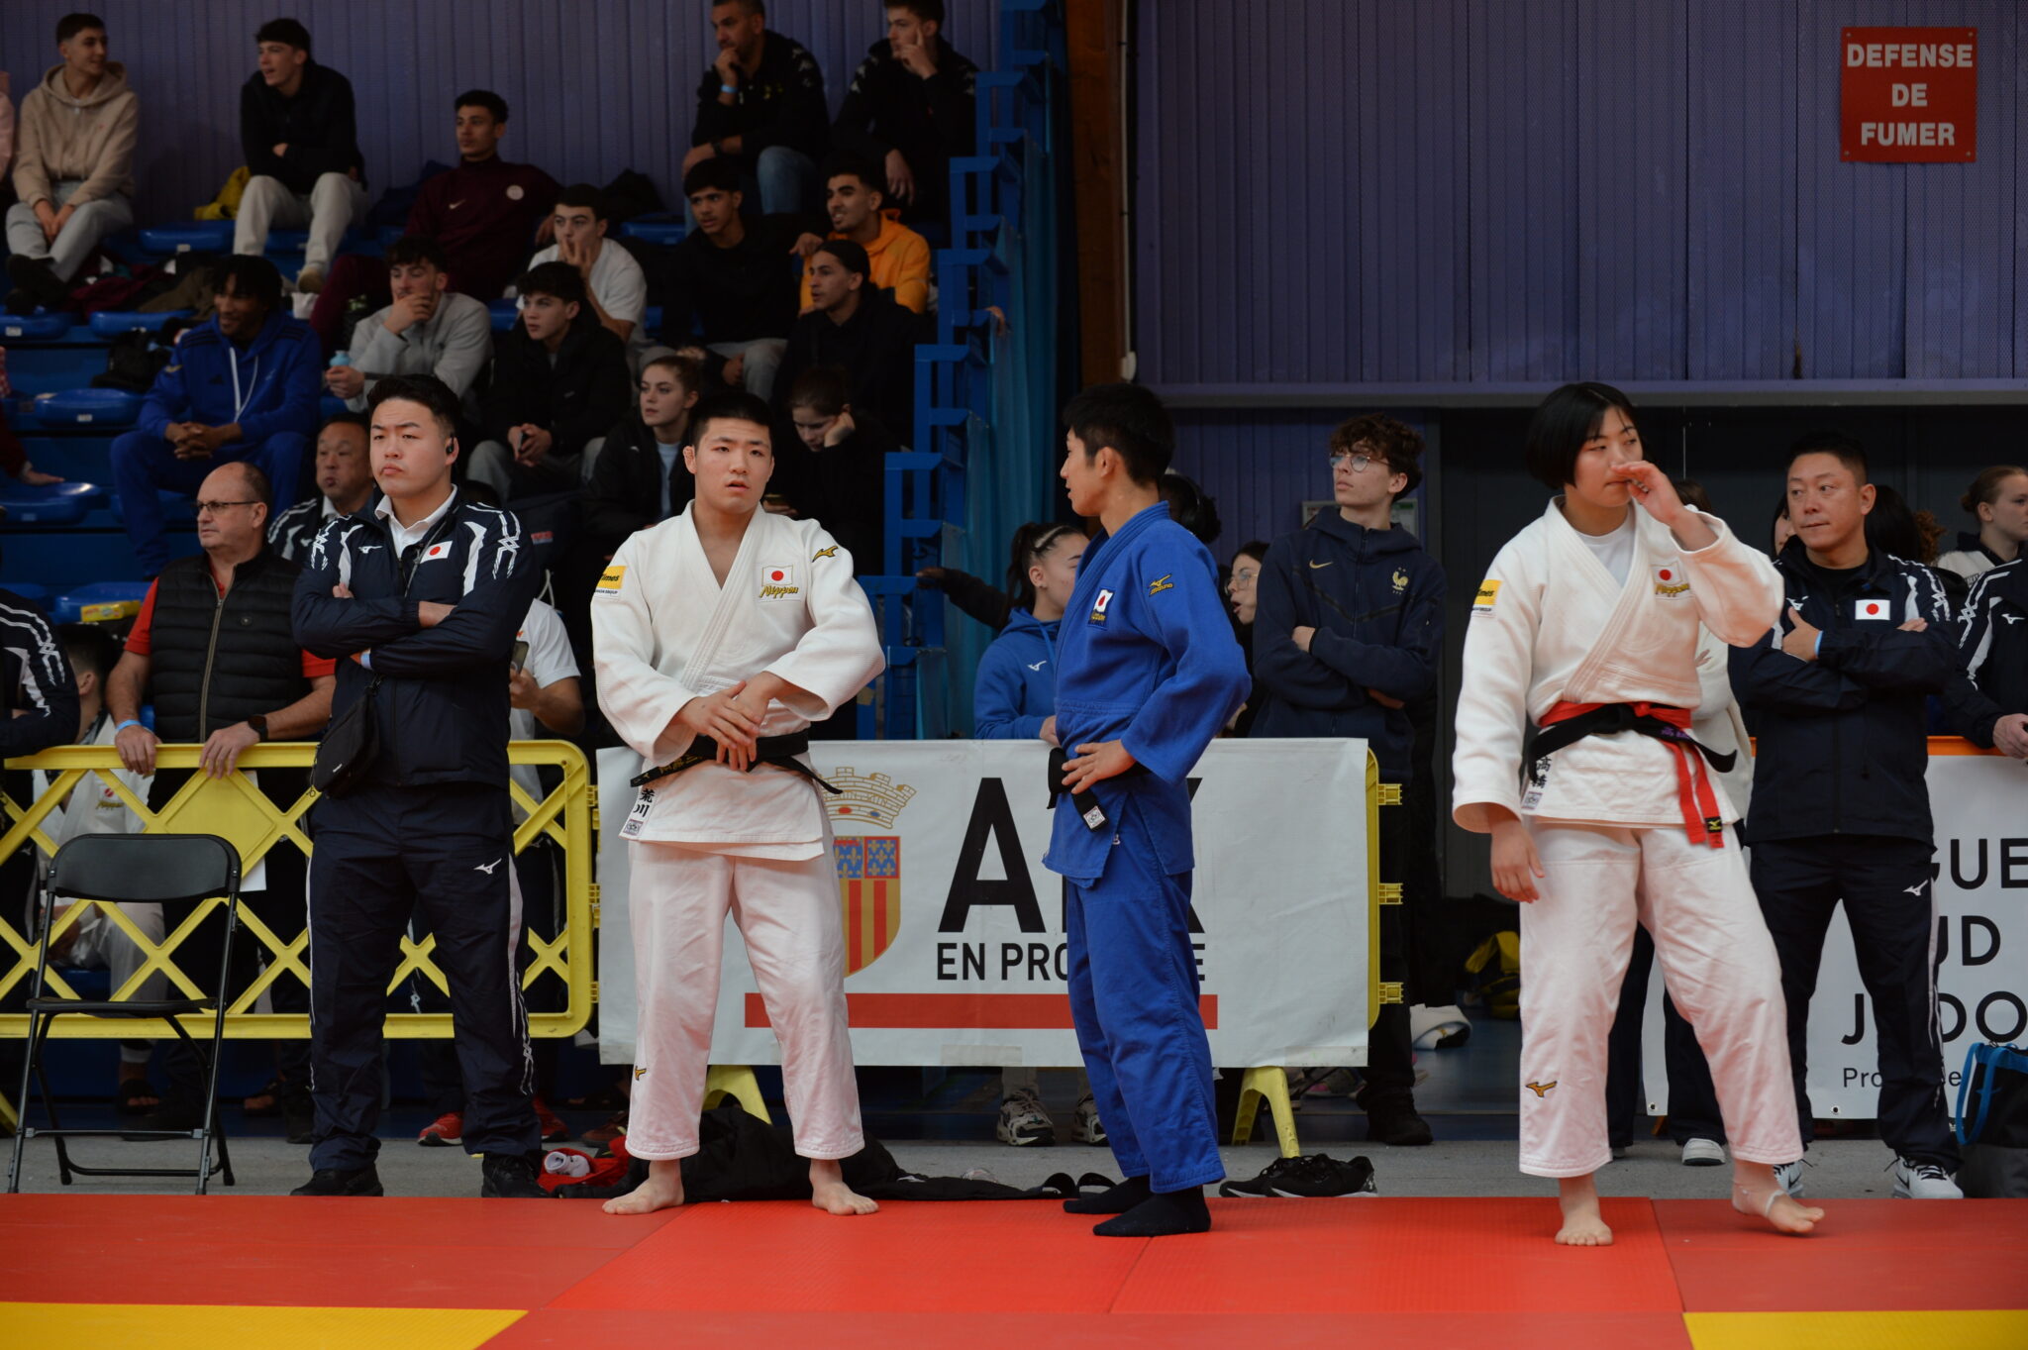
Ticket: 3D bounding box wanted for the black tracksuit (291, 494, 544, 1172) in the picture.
[{"bbox_3d":[-1.292,0.340,11.550,0.530,1.460,0.390,0,1,19],"label":"black tracksuit"}]

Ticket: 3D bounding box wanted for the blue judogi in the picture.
[{"bbox_3d":[0.266,0.346,10.870,0.400,1.400,0.540,0,1,-22],"label":"blue judogi"}]

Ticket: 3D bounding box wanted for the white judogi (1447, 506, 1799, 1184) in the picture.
[{"bbox_3d":[1.225,0.327,10.670,0.690,1.350,0.450,0,0,1],"label":"white judogi"}]

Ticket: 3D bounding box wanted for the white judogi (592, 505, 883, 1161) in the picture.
[{"bbox_3d":[-0.579,0.330,11.200,0.610,1.385,0.420,0,1,-2],"label":"white judogi"}]

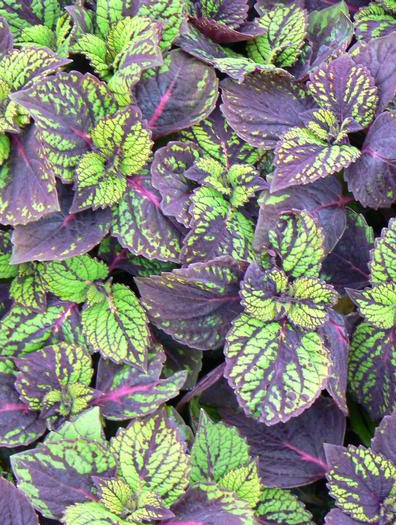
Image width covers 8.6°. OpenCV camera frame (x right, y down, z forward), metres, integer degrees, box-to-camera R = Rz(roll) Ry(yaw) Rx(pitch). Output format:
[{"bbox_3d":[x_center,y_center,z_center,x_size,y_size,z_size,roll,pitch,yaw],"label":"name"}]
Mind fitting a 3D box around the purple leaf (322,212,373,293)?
[{"bbox_3d":[0.083,-0.007,1.554,0.051,0.013,0.049,31,68,20],"label":"purple leaf"}]

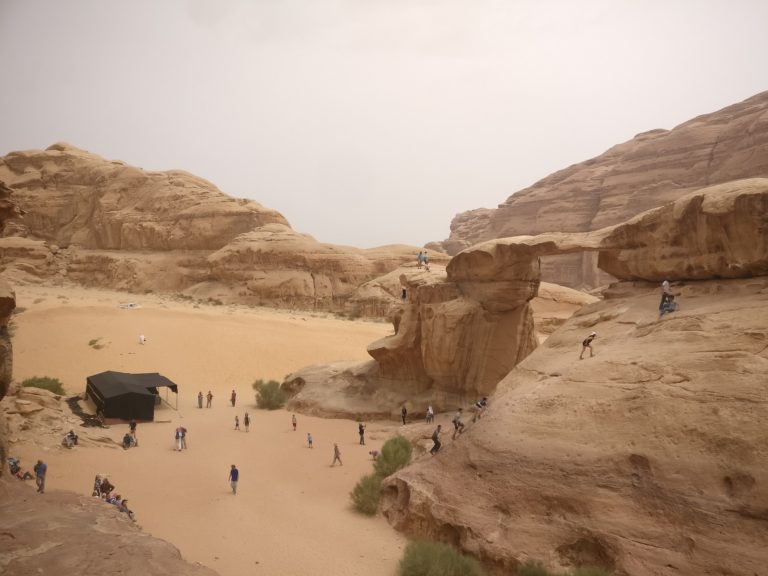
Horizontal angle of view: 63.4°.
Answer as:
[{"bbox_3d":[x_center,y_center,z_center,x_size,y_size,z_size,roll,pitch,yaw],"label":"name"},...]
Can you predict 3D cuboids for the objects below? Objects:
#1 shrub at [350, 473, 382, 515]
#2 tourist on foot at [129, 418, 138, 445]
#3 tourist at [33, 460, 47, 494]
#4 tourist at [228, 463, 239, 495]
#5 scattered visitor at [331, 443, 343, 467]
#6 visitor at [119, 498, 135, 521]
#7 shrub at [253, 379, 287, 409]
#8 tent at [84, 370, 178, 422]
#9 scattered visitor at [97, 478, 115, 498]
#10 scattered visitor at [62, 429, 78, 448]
[{"bbox_3d":[-0.935,11.531,35.200,1.950,2.000,1.950,1,-1,0],"label":"shrub"},{"bbox_3d":[-18.601,10.700,46.000,0.520,1.720,0.420,1,-1,18],"label":"tourist on foot"},{"bbox_3d":[-18.557,10.176,33.500,0.620,1.740,0.500,1,-1,14],"label":"tourist"},{"bbox_3d":[-8.952,11.405,36.900,0.550,1.760,0.420,1,-1,9],"label":"tourist"},{"bbox_3d":[-3.442,12.166,45.200,0.750,1.700,0.500,1,-1,-9],"label":"scattered visitor"},{"bbox_3d":[-12.504,10.793,30.200,0.900,0.950,0.600,1,-1,12],"label":"visitor"},{"bbox_3d":[-12.133,11.262,66.000,3.500,3.100,3.300,1,-1,0],"label":"shrub"},{"bbox_3d":[-25.259,10.834,62.990,7.370,2.900,13.970,1,-1,-31],"label":"tent"},{"bbox_3d":[-13.898,10.021,31.000,0.700,1.020,0.700,1,-1,-24],"label":"scattered visitor"},{"bbox_3d":[-22.962,11.097,45.500,0.800,1.200,0.800,1,-1,-27],"label":"scattered visitor"}]

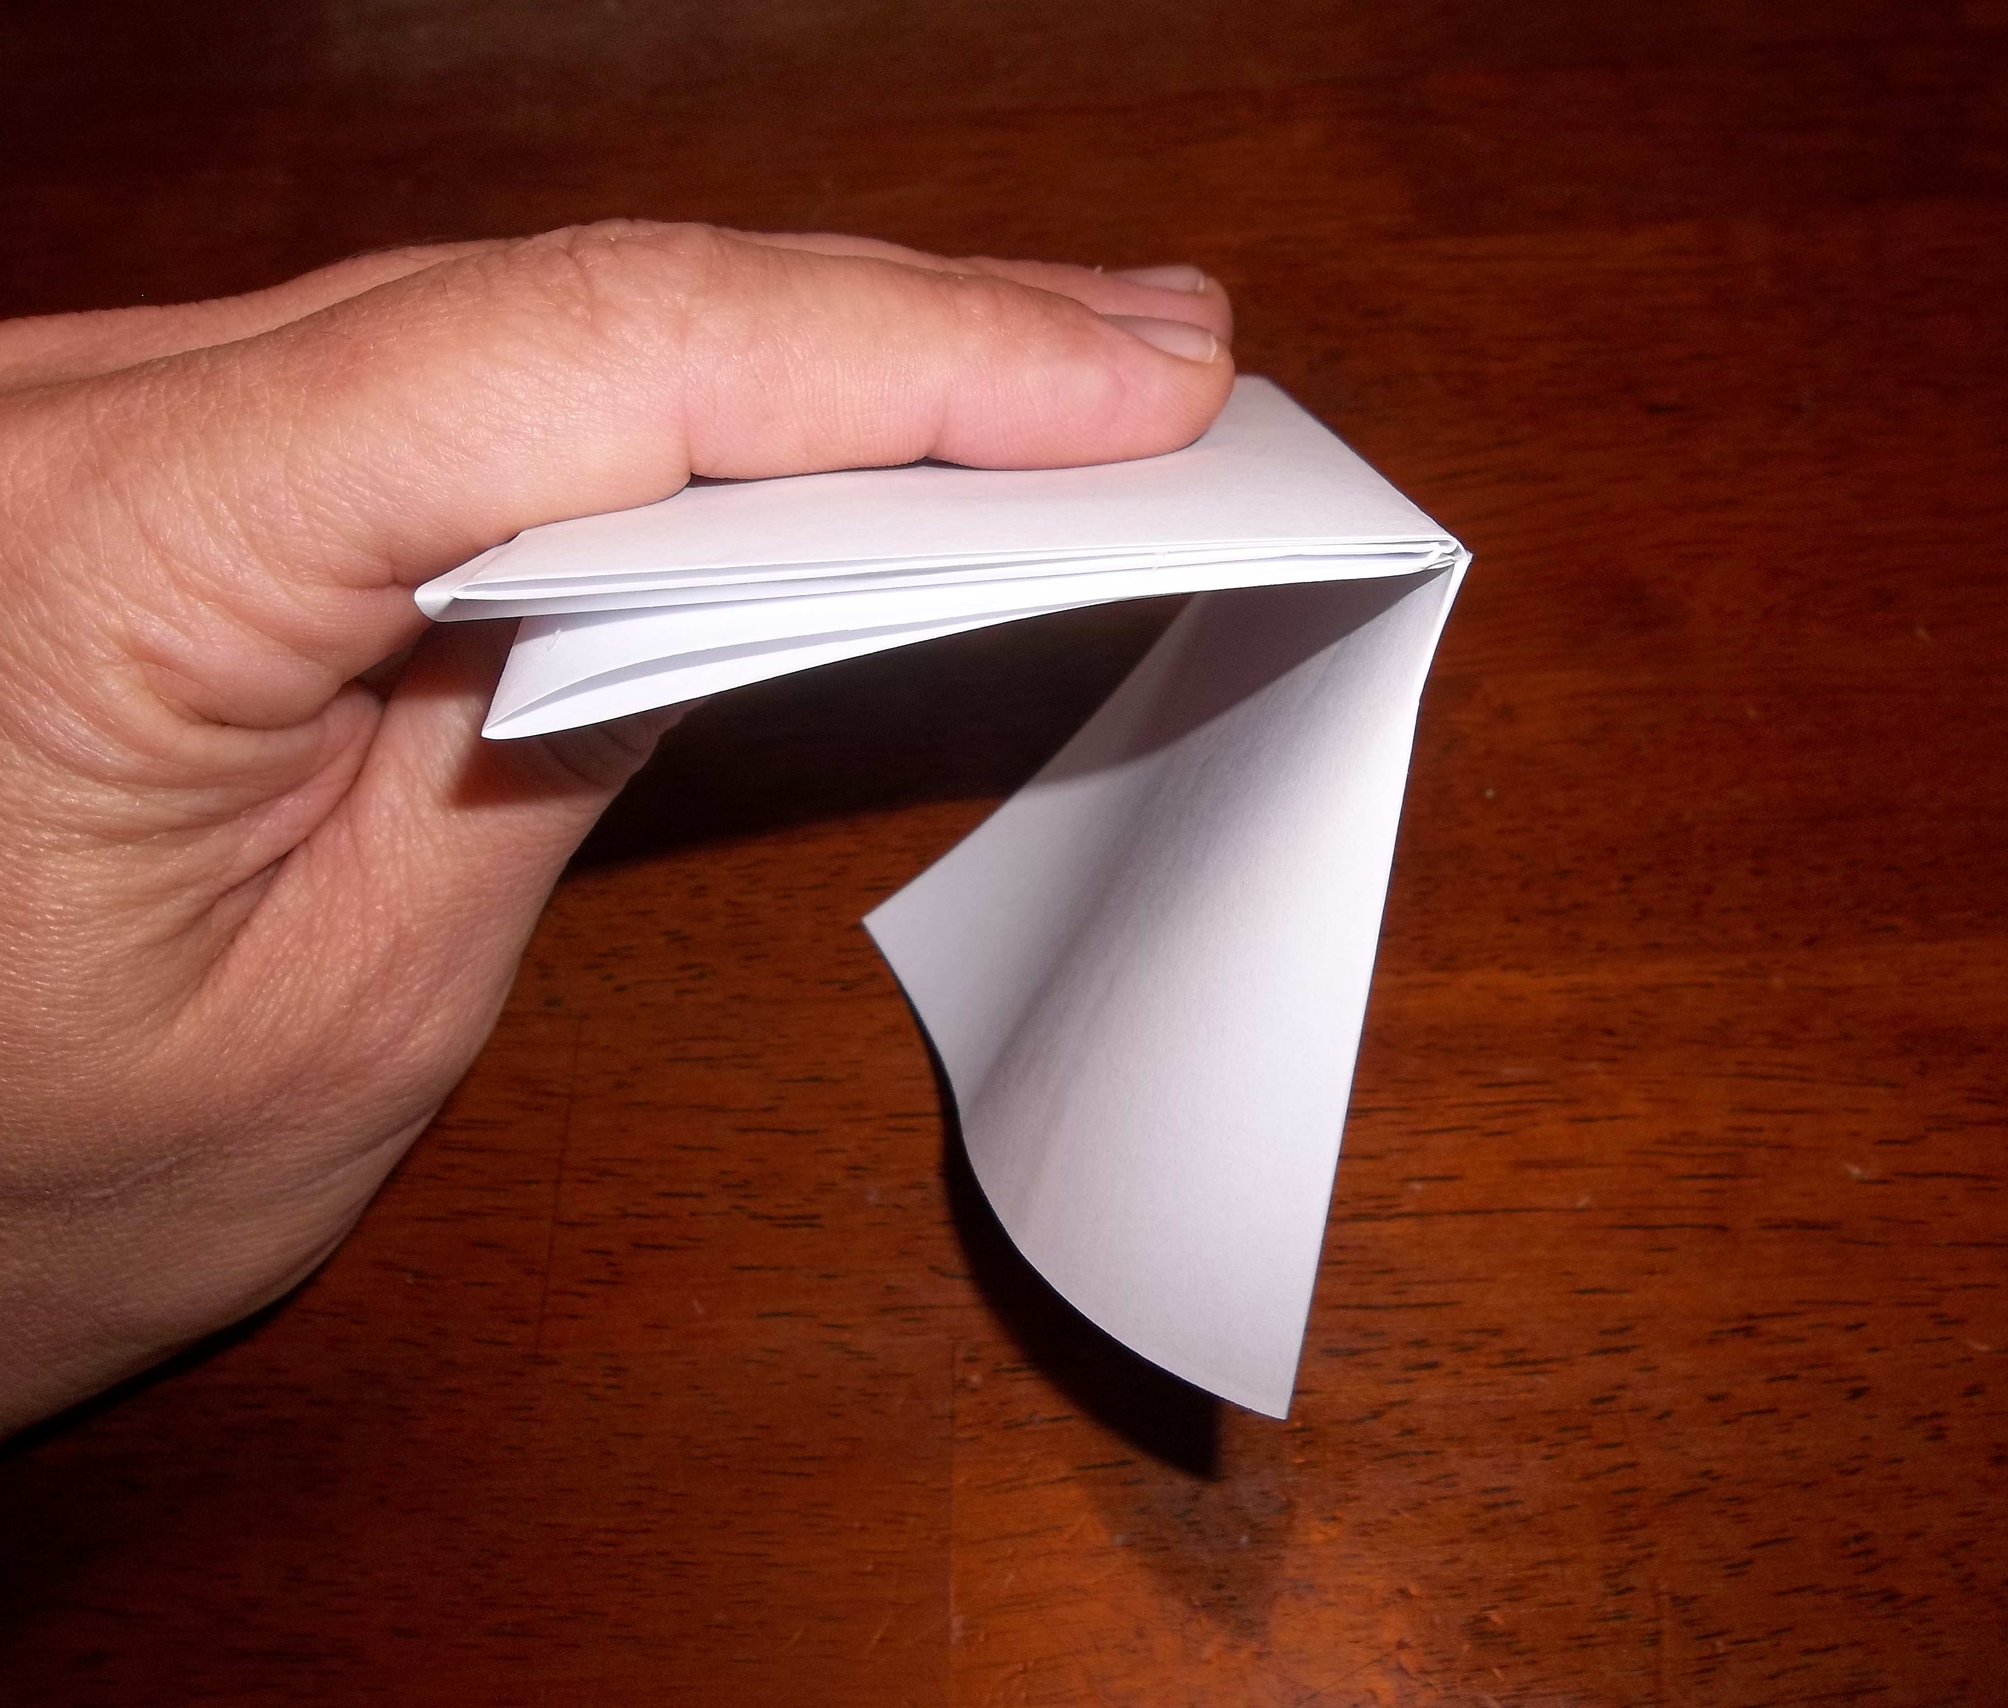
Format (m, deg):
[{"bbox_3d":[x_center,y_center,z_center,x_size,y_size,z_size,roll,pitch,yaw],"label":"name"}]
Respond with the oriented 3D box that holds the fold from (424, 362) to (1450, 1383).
[{"bbox_3d":[-0.005,-0.001,0.186,0.079,0.080,0.086,-3,24,-1],"label":"fold"}]

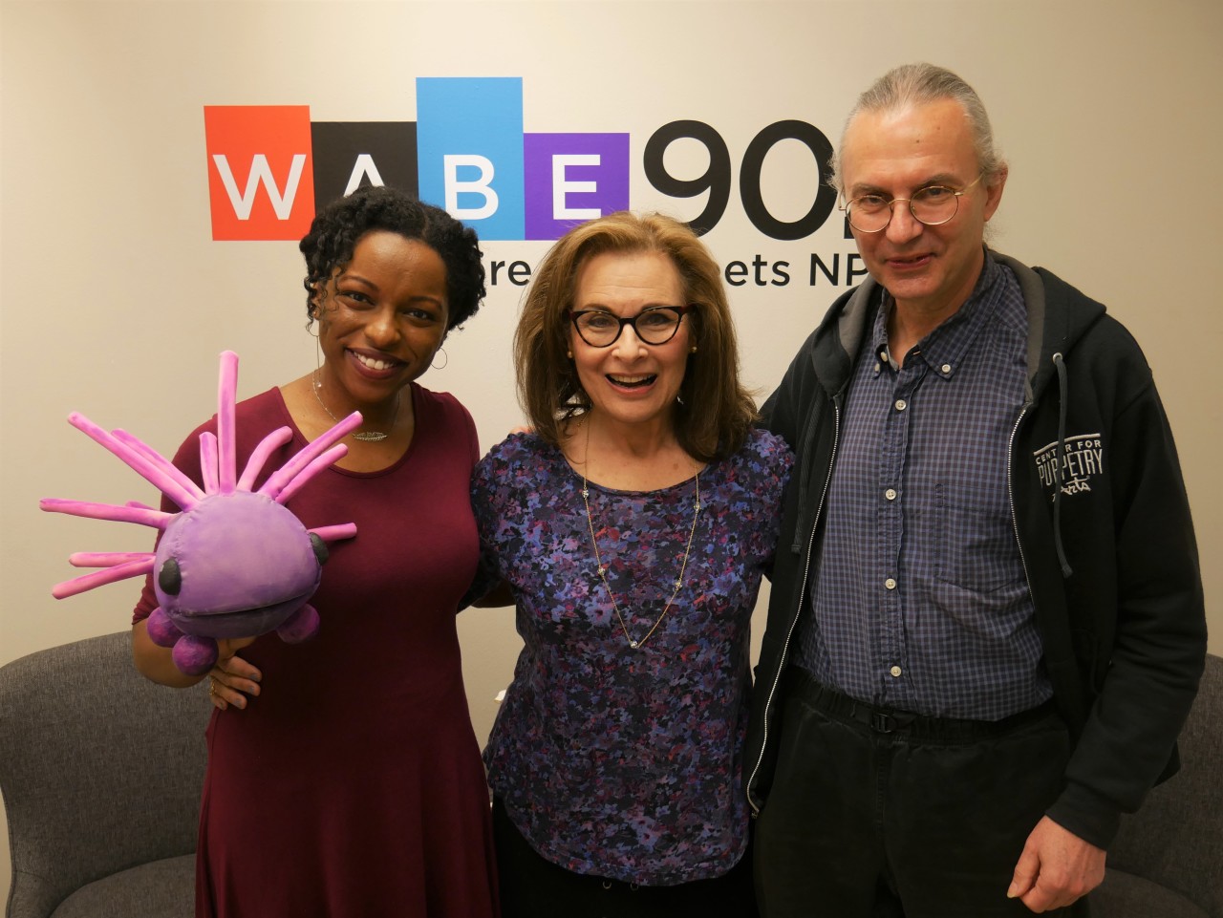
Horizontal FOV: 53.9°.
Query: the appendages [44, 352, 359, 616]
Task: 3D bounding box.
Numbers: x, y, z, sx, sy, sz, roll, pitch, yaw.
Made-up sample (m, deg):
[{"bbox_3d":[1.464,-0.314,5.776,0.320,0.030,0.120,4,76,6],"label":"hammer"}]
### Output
[{"bbox_3d":[-0.382,0.017,1.120,0.280,0.225,0.155,-10,15,-26],"label":"appendages"}]

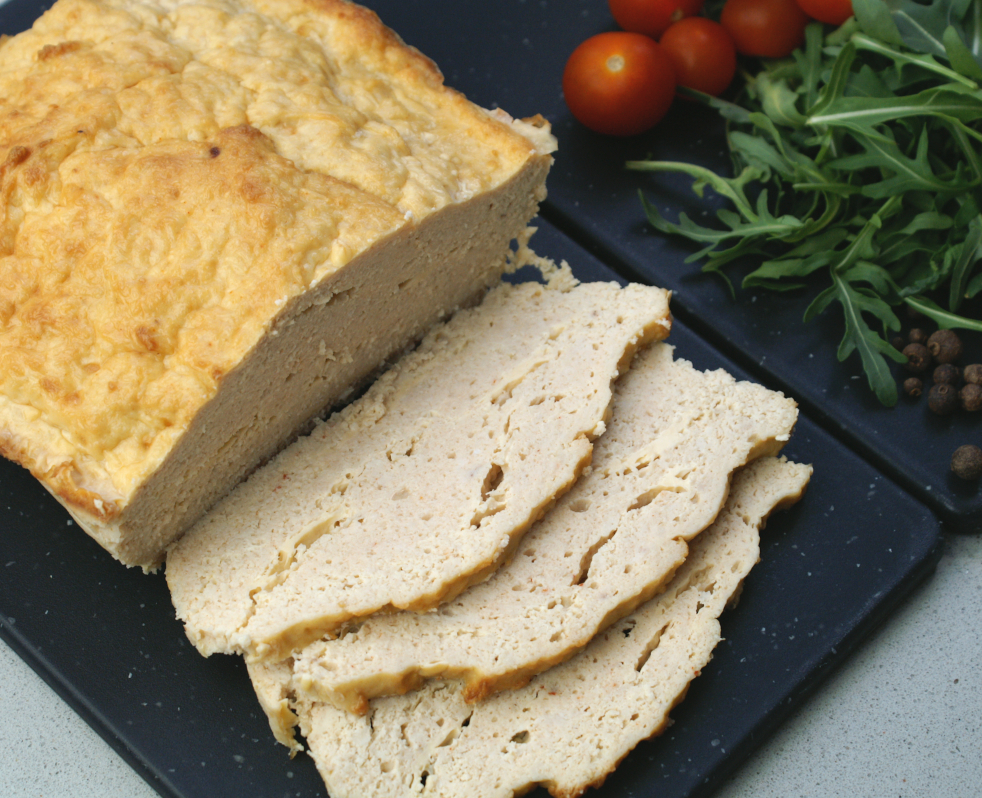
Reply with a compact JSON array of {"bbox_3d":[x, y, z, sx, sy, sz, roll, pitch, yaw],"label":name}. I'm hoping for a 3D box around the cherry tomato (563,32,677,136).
[{"bbox_3d":[0.030,-0.073,0.518,0.026,0.024,0.025,0,59,0],"label":"cherry tomato"}]

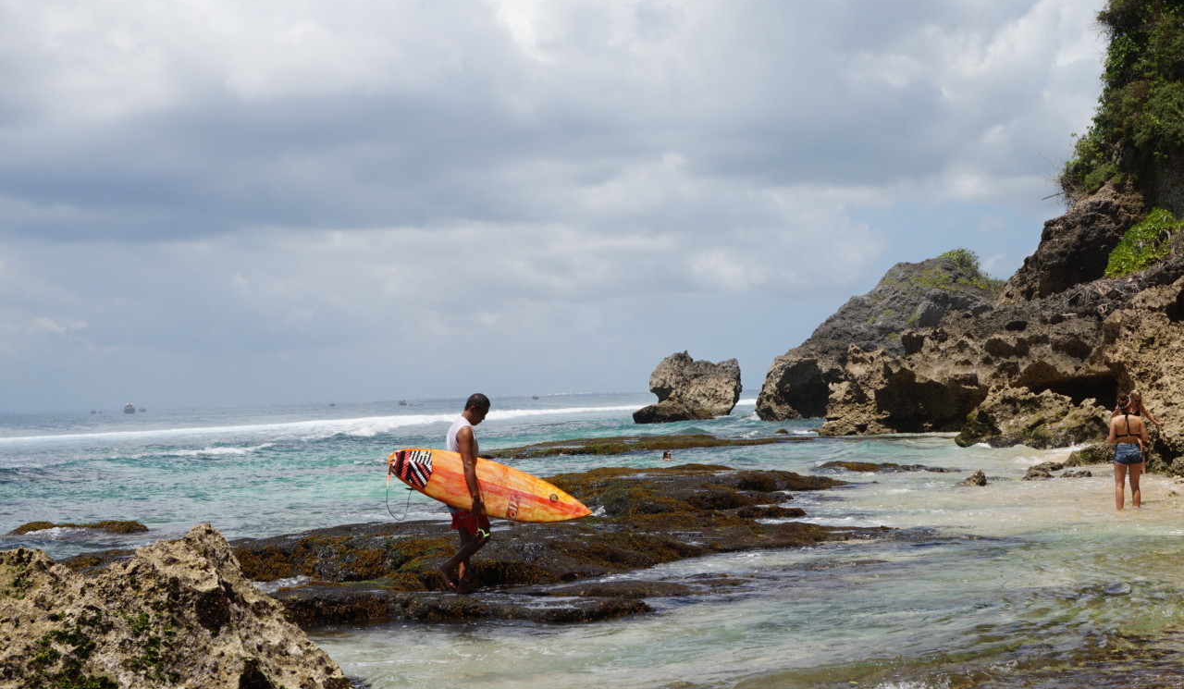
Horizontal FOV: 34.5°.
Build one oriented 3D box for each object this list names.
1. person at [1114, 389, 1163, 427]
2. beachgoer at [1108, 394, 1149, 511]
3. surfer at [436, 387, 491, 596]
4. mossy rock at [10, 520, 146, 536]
[{"bbox_3d":[8.442,1.366,29.500,0.800,1.380,0.500,-2,-2,14],"label":"person"},{"bbox_3d":[7.264,1.483,25.800,0.550,1.630,0.360,-2,-2,16],"label":"beachgoer"},{"bbox_3d":[-1.060,1.238,15.900,0.470,1.670,0.520,-1,-2,-5],"label":"surfer"},{"bbox_3d":[-7.382,2.638,27.400,2.000,0.250,0.900,-1,-2,-16],"label":"mossy rock"}]

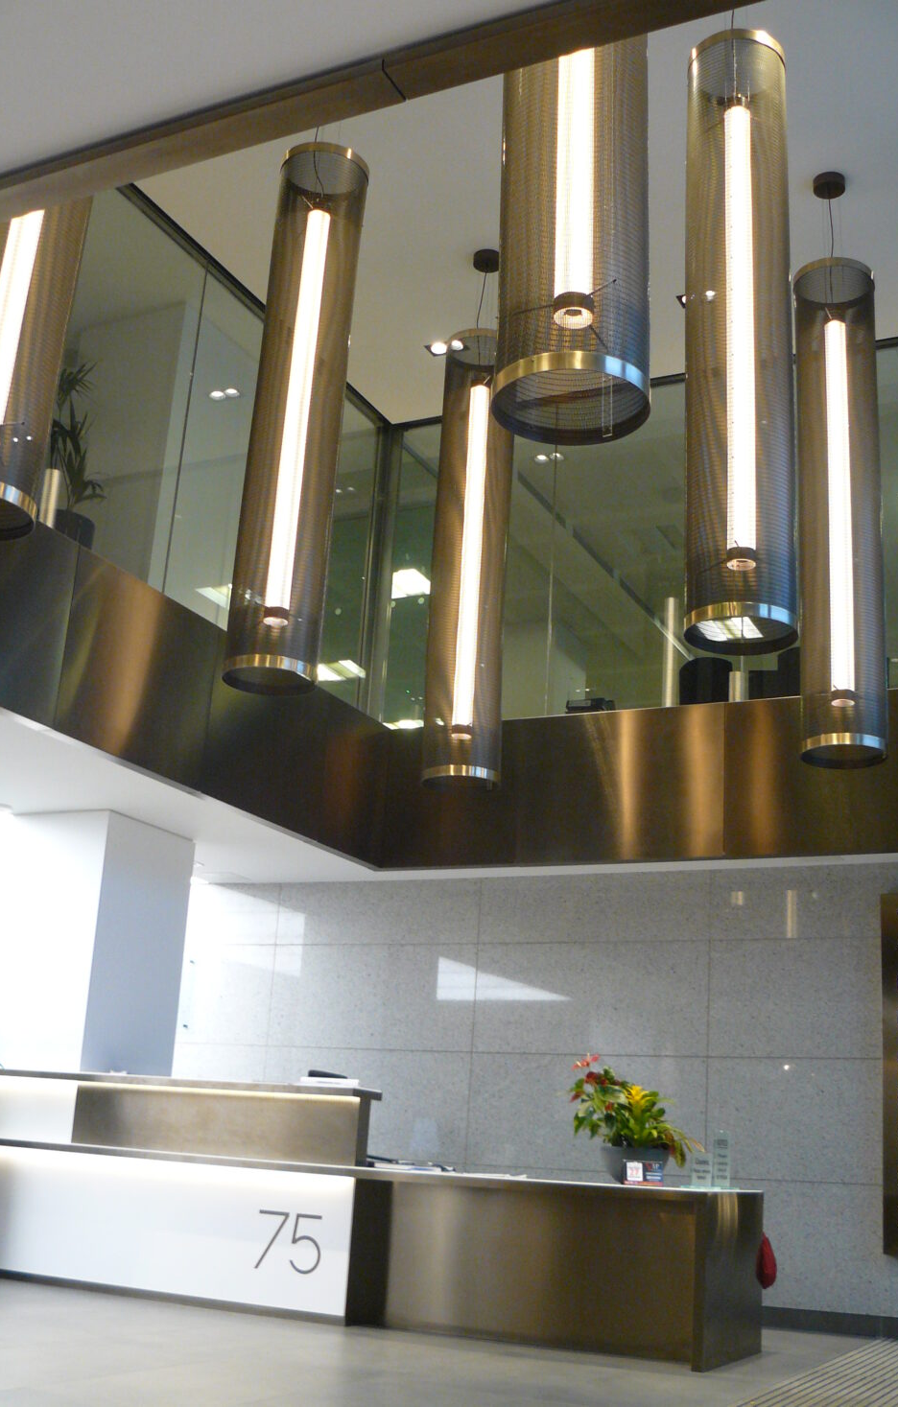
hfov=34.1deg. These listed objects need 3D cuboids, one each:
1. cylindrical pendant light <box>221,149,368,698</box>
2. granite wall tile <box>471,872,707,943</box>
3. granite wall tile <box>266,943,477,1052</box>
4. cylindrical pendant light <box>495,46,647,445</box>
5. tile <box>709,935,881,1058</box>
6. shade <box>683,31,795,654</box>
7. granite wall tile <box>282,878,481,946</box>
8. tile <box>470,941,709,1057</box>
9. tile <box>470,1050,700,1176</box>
[{"bbox_3d":[-0.660,-1.301,6.473,0.406,2.577,0.406,4,-18,1],"label":"cylindrical pendant light"},{"bbox_3d":[0.893,1.277,9.117,1.530,0.428,0.030,-5,-20,26],"label":"granite wall tile"},{"bbox_3d":[-0.508,1.925,9.610,1.530,0.691,0.030,-5,-20,26],"label":"granite wall tile"},{"bbox_3d":[0.400,-1.984,4.187,0.406,2.577,0.406,4,-18,1],"label":"cylindrical pendant light"},{"bbox_3d":[2.204,1.670,8.293,1.530,0.691,0.030,-5,-20,26],"label":"tile"},{"bbox_3d":[1.117,-1.440,5.644,0.406,2.577,0.406,-5,-20,26],"label":"shade"},{"bbox_3d":[-0.473,1.401,9.781,1.530,0.428,0.030,-5,-20,26],"label":"granite wall tile"},{"bbox_3d":[0.855,1.801,8.947,1.530,0.691,0.030,-5,-20,26],"label":"tile"},{"bbox_3d":[0.808,2.441,8.740,1.530,0.685,0.030,-5,-20,26],"label":"tile"}]

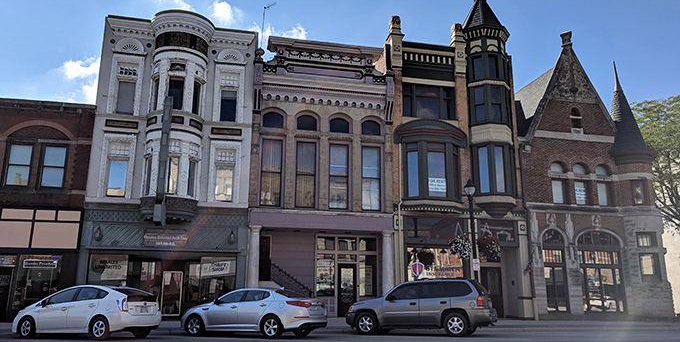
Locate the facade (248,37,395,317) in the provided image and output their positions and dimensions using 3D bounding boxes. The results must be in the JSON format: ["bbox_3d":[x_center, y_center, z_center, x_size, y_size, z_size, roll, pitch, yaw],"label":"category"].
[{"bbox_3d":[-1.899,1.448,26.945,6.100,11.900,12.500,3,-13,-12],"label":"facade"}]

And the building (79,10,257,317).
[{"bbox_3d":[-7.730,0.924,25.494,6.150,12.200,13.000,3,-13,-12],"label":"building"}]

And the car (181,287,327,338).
[{"bbox_3d":[-2.784,4.444,16.096,4.845,1.455,1.830,-6,-14,25],"label":"car"}]

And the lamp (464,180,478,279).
[{"bbox_3d":[4.913,2.936,18.625,0.500,5.409,0.500,3,-13,-12],"label":"lamp"}]

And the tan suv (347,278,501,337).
[{"bbox_3d":[2.599,4.521,17.101,4.900,1.820,1.900,-4,-14,19],"label":"tan suv"}]

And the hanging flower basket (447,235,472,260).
[{"bbox_3d":[4.331,2.772,18.508,0.905,0.905,0.905,3,-13,-12],"label":"hanging flower basket"}]

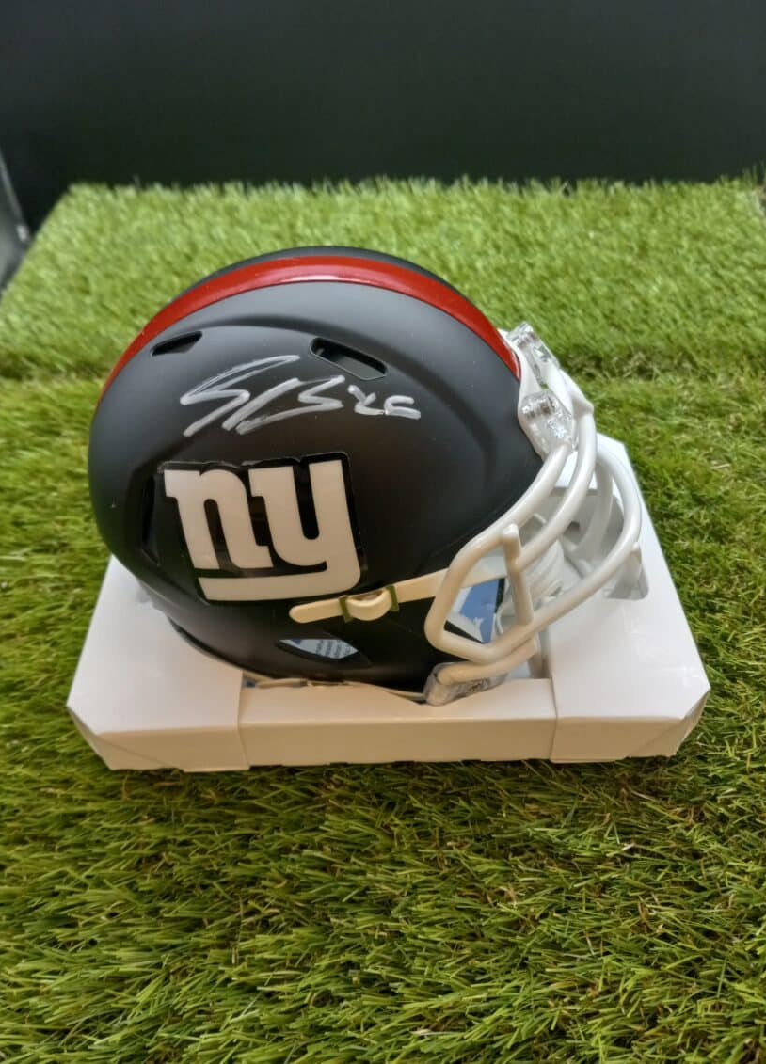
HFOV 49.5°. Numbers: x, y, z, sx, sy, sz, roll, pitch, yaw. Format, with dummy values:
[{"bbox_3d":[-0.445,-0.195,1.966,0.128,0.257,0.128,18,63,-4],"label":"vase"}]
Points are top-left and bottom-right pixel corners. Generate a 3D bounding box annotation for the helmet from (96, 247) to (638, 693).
[{"bbox_3d":[-0.001,-0.025,0.250,0.171,0.119,0.116,-1,46,0],"label":"helmet"}]

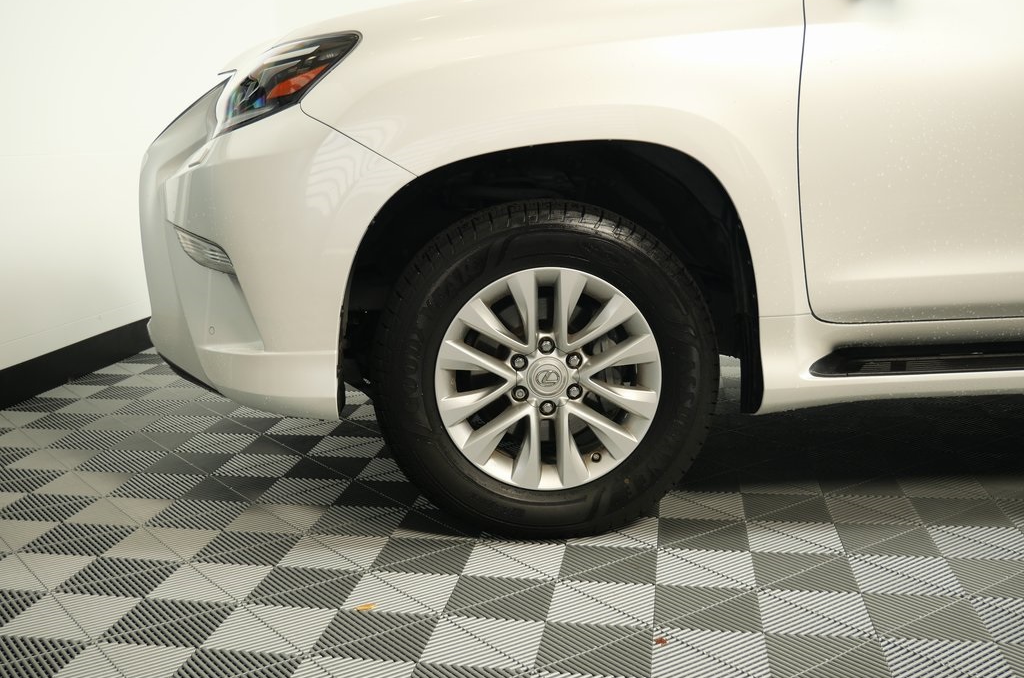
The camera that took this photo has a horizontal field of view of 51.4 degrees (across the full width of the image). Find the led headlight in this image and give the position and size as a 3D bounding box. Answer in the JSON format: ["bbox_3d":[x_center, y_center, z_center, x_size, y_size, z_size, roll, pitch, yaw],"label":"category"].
[{"bbox_3d":[-0.509,-0.552,2.353,0.385,0.215,0.350,-1,10,-4],"label":"led headlight"}]

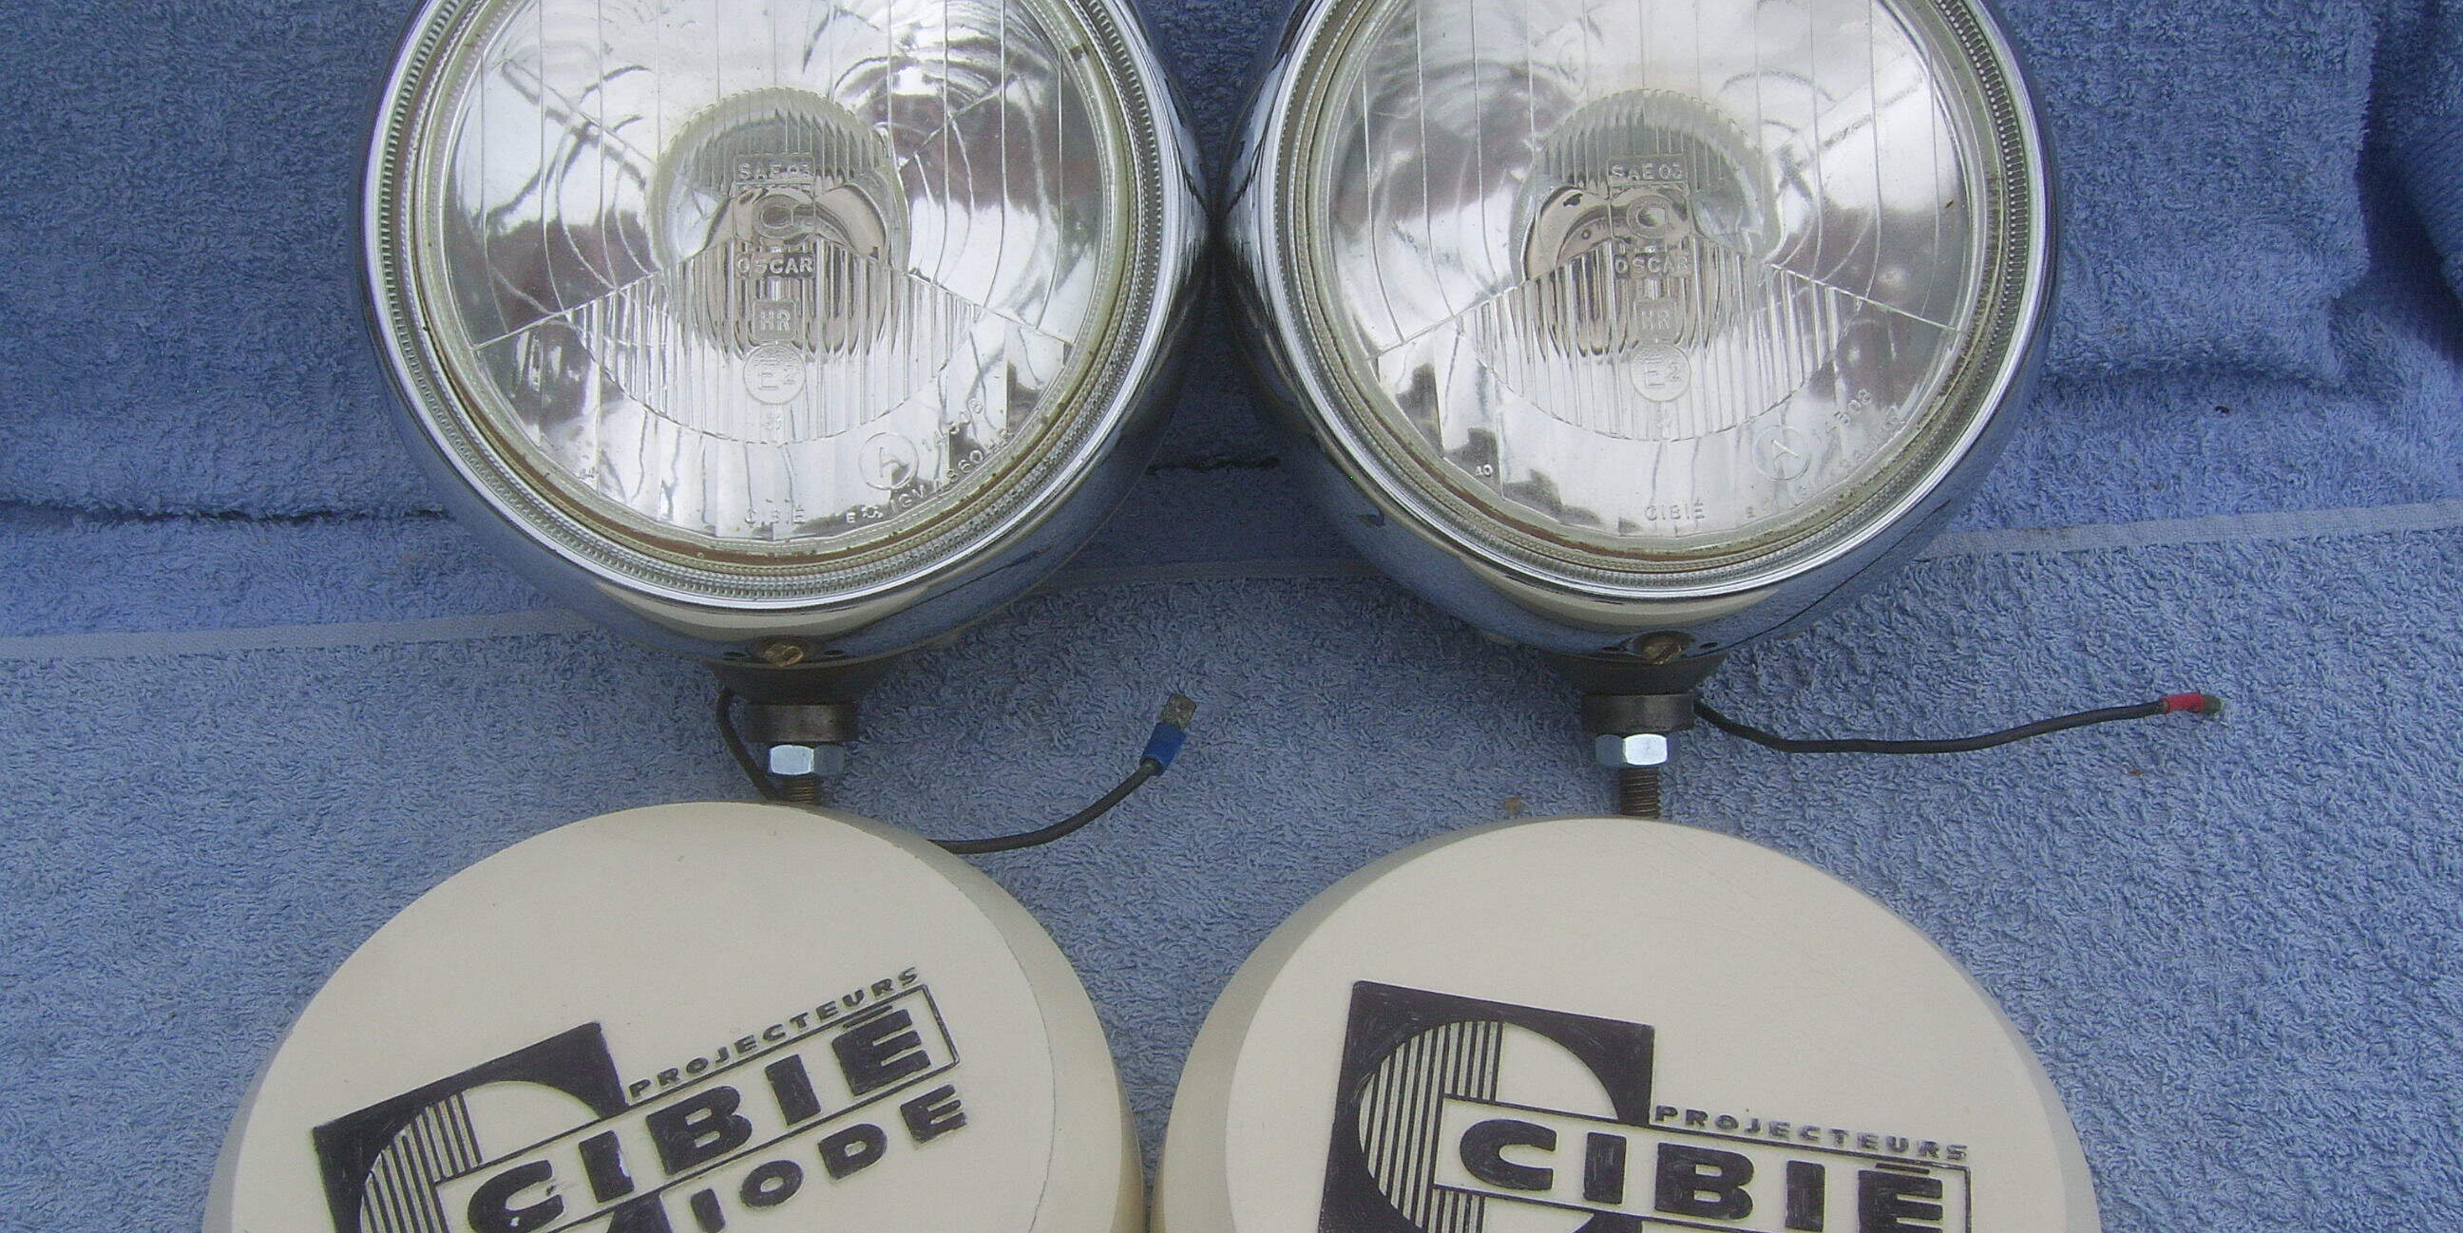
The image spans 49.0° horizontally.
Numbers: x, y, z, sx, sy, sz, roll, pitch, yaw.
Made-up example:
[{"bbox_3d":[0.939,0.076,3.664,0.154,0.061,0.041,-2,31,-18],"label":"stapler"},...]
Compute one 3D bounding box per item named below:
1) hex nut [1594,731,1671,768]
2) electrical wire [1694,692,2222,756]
[{"bbox_3d":[0.091,0.030,0.608,0.019,0.017,0.008,0,88,-2],"label":"hex nut"},{"bbox_3d":[0.166,0.026,0.616,0.125,0.007,0.018,-1,49,1],"label":"electrical wire"}]

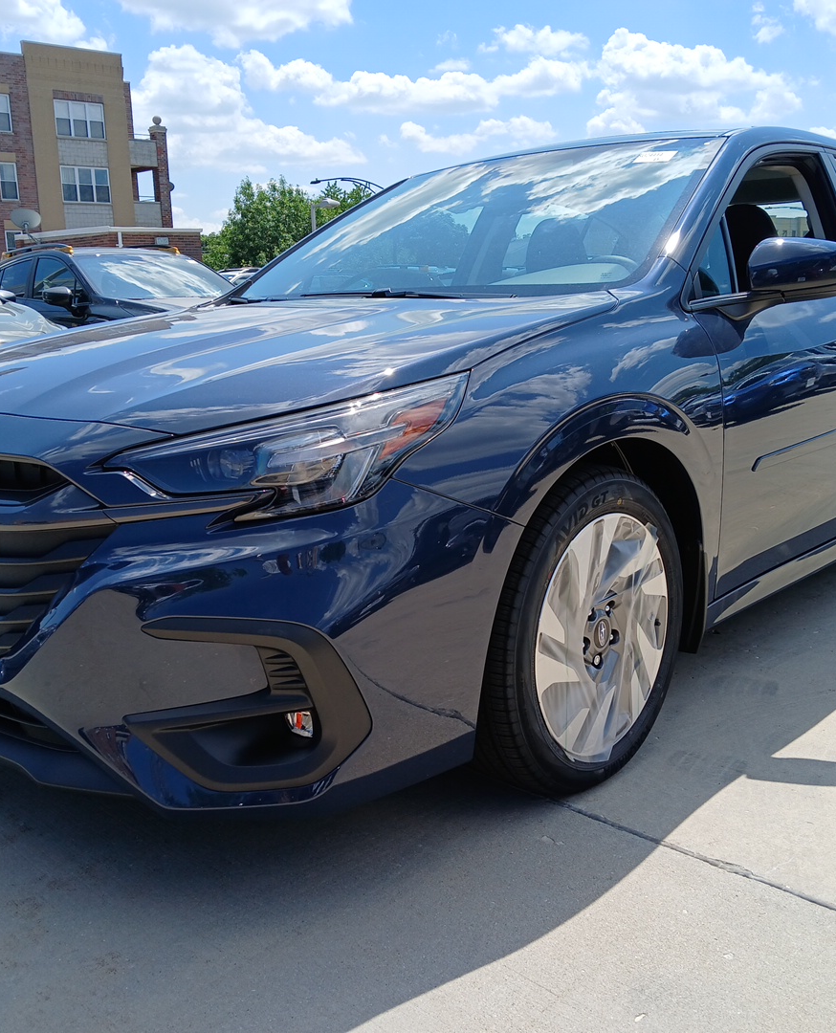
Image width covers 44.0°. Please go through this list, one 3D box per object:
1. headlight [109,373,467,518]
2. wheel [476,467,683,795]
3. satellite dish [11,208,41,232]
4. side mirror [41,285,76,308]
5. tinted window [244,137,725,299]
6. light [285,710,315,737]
[{"bbox_3d":[-0.169,-0.109,1.643,0.330,0.205,0.520,6,14,42],"label":"headlight"},{"bbox_3d":[0.295,0.222,2.087,0.235,0.680,0.680,6,14,42],"label":"wheel"},{"bbox_3d":[-10.244,-7.784,27.097,0.800,0.600,0.380,-4,31,-7],"label":"satellite dish"},{"bbox_3d":[-3.165,-1.902,9.069,0.240,0.175,0.160,-12,15,-40],"label":"side mirror"},{"bbox_3d":[0.120,-0.806,2.901,1.420,0.125,0.910,8,42,41],"label":"tinted window"},{"bbox_3d":[-0.183,0.327,1.659,0.080,0.075,0.060,6,14,42],"label":"light"}]

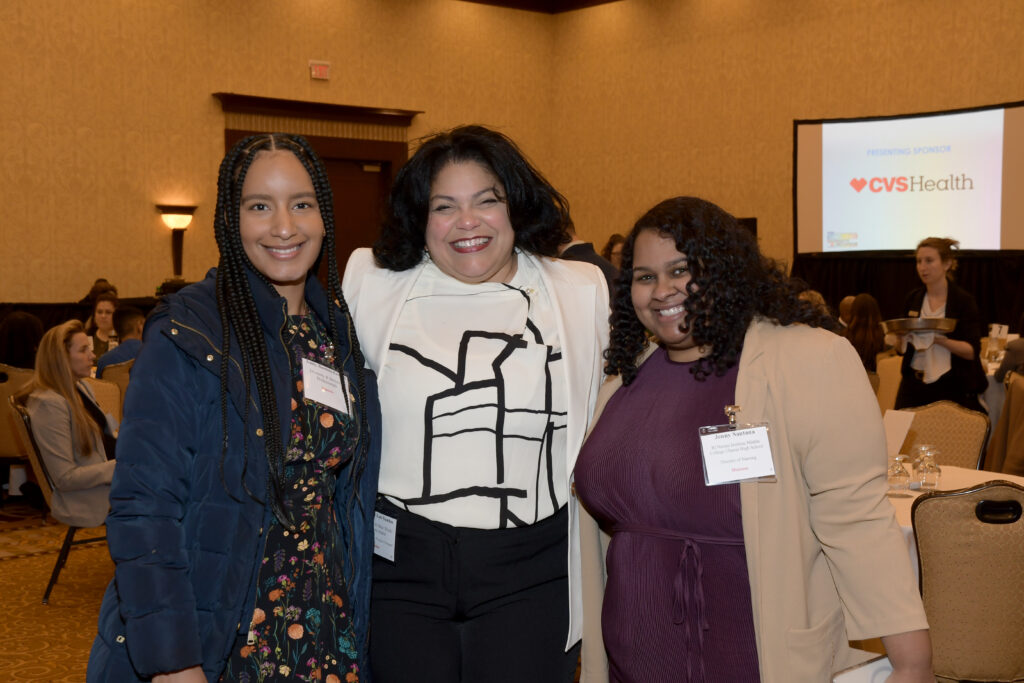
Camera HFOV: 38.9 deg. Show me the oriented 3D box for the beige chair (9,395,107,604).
[{"bbox_3d":[-2.020,0.713,6.769,0.610,0.930,0.460,-1,3,-16],"label":"beige chair"}]

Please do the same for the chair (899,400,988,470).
[{"bbox_3d":[1.750,0.742,6.240,0.460,0.930,0.600,2,4,33],"label":"chair"}]

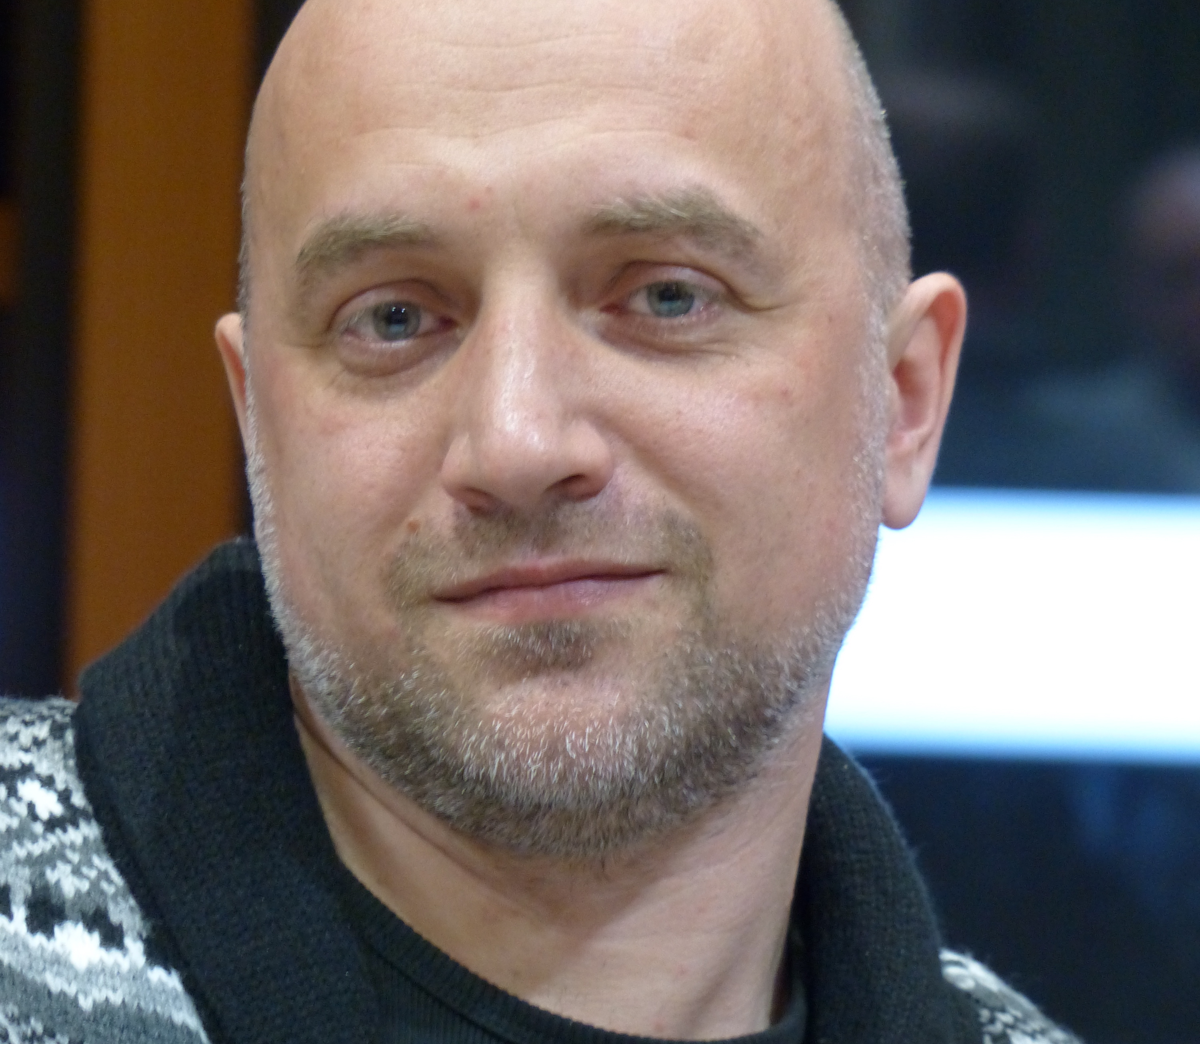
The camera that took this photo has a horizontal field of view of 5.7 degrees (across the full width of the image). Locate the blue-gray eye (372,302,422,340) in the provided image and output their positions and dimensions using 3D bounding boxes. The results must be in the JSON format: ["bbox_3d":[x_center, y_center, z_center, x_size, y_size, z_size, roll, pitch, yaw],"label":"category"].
[{"bbox_3d":[-0.048,-0.047,2.856,0.012,0.011,0.008,-4,-2,5],"label":"blue-gray eye"}]

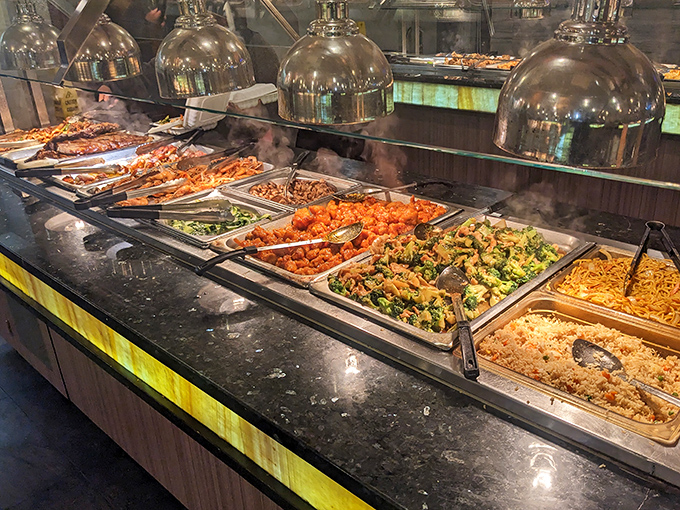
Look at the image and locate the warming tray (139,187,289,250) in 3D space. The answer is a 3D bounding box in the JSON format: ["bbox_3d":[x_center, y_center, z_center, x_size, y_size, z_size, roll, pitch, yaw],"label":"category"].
[{"bbox_3d":[-0.323,-0.080,1.381,0.320,0.085,0.265,19,33,38],"label":"warming tray"}]

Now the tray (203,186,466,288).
[{"bbox_3d":[0.012,-0.041,1.285,0.322,0.080,0.535,20,33,39],"label":"tray"}]

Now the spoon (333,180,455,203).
[{"bbox_3d":[0.149,-0.178,1.488,0.350,0.055,0.070,-4,25,3],"label":"spoon"}]

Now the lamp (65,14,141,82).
[{"bbox_3d":[-0.850,-0.732,1.875,0.270,0.225,0.270,19,33,38],"label":"lamp"}]

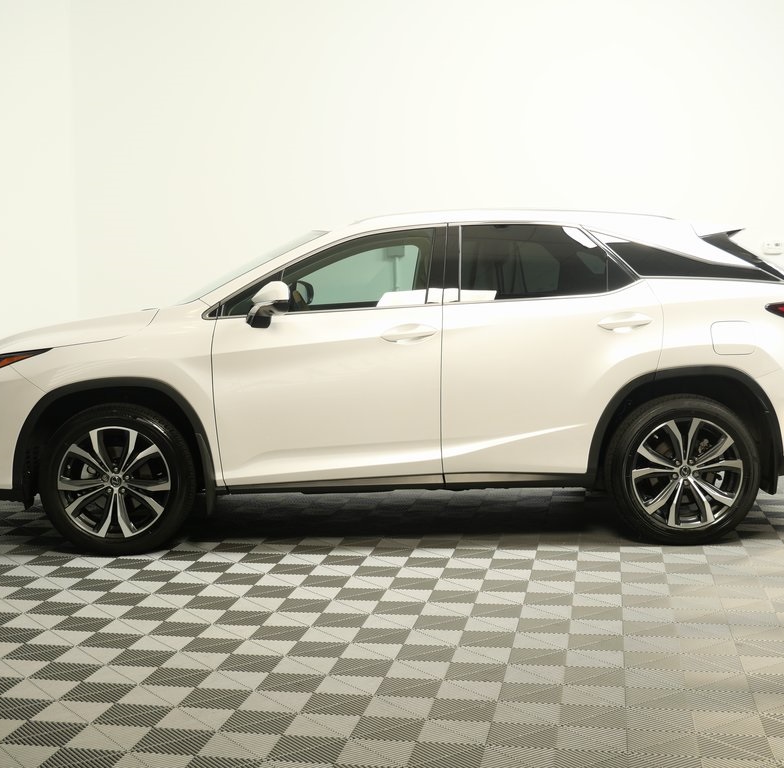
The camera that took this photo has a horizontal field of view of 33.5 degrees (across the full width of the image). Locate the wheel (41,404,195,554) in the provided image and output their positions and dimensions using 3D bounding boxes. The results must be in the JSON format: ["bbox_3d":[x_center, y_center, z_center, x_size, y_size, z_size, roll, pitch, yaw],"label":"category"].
[{"bbox_3d":[-1.347,0.465,6.420,0.754,0.747,0.244,-1,5,-1],"label":"wheel"}]

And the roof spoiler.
[{"bbox_3d":[1.667,-0.848,7.192,0.320,0.095,1.160,-1,5,-1],"label":"roof spoiler"}]

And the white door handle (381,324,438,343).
[{"bbox_3d":[0.083,-0.244,6.287,0.275,0.080,0.060,-1,5,-1],"label":"white door handle"}]

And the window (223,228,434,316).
[{"bbox_3d":[-0.315,-0.554,6.436,1.055,0.425,0.190,-1,5,-1],"label":"window"}]

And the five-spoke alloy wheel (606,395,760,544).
[{"bbox_3d":[1.443,0.420,6.480,0.754,0.747,0.244,-1,5,-1],"label":"five-spoke alloy wheel"}]

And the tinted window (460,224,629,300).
[{"bbox_3d":[0.759,-0.606,6.455,0.825,0.385,0.190,-1,5,-1],"label":"tinted window"}]

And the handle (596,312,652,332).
[{"bbox_3d":[1.125,-0.296,6.306,0.270,0.085,0.060,-1,5,-1],"label":"handle"}]

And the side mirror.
[{"bbox_3d":[-0.590,-0.377,6.220,0.210,0.220,0.240,-1,5,-1],"label":"side mirror"}]

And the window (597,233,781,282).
[{"bbox_3d":[1.486,-0.637,6.484,0.920,0.270,0.160,-1,5,-1],"label":"window"}]

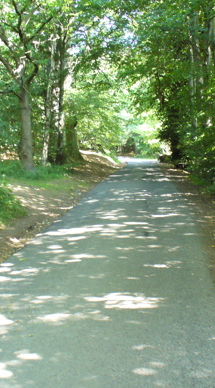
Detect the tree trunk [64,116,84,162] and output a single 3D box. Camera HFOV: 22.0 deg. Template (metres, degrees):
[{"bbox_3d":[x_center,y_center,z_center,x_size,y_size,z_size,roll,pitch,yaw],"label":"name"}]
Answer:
[{"bbox_3d":[-1.692,-2.737,27.500,0.980,2.350,0.950,0,5,0],"label":"tree trunk"}]

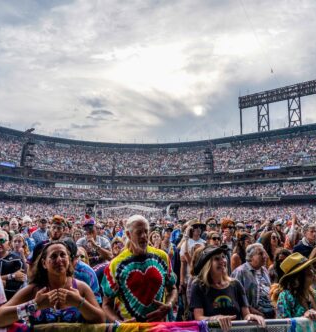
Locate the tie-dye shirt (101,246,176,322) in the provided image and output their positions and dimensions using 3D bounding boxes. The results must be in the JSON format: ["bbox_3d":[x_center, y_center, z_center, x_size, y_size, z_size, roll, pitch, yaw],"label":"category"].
[{"bbox_3d":[-0.138,0.886,2.420,0.550,0.640,0.310,2,-8,-15],"label":"tie-dye shirt"}]

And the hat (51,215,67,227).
[{"bbox_3d":[-1.083,0.599,3.650,0.180,0.130,0.220,-1,-8,10],"label":"hat"}]

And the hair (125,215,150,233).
[{"bbox_3d":[-0.148,0.419,2.400,0.165,0.160,0.200,5,-9,-30],"label":"hair"}]

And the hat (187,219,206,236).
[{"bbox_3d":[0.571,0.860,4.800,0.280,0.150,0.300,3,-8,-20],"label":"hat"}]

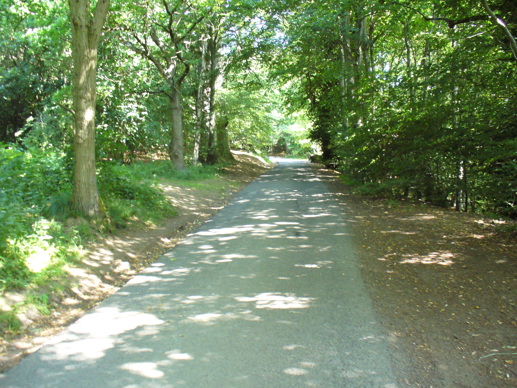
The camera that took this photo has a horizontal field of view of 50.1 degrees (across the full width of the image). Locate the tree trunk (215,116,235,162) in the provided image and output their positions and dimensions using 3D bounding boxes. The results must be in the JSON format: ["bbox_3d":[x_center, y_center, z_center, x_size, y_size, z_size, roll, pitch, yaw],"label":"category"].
[{"bbox_3d":[-1.692,-2.737,27.500,0.980,2.350,0.950,0,5,0],"label":"tree trunk"}]

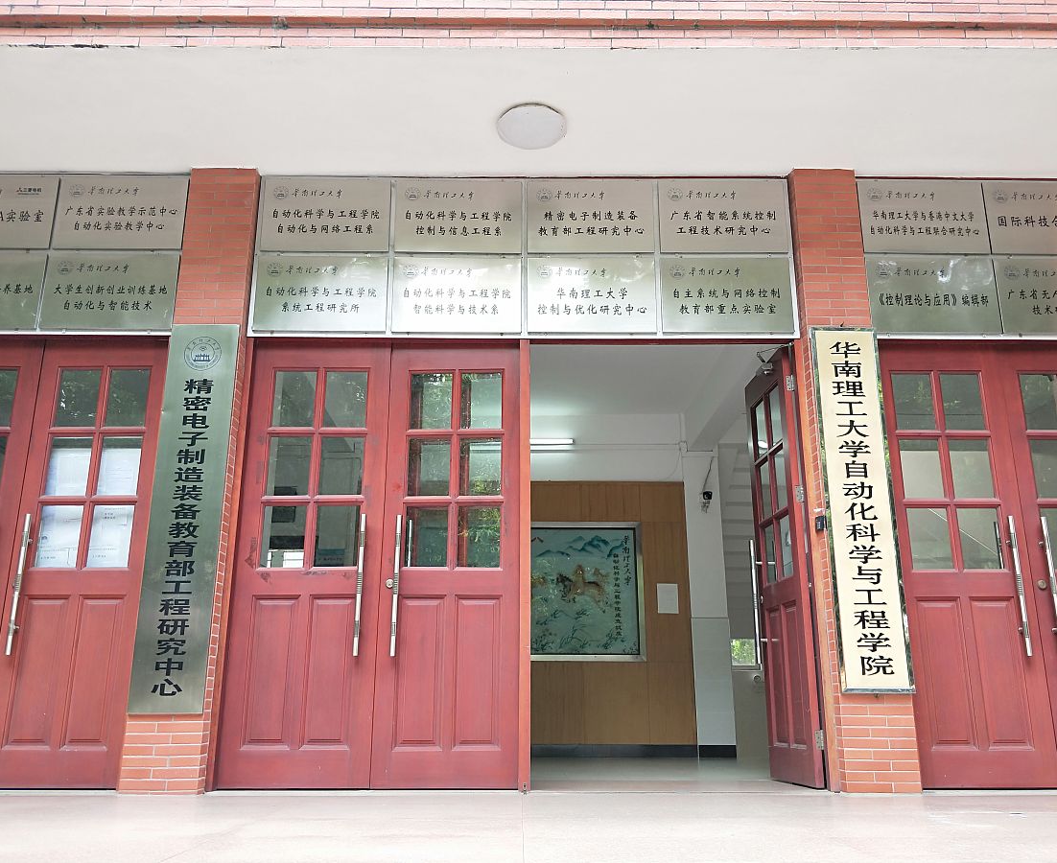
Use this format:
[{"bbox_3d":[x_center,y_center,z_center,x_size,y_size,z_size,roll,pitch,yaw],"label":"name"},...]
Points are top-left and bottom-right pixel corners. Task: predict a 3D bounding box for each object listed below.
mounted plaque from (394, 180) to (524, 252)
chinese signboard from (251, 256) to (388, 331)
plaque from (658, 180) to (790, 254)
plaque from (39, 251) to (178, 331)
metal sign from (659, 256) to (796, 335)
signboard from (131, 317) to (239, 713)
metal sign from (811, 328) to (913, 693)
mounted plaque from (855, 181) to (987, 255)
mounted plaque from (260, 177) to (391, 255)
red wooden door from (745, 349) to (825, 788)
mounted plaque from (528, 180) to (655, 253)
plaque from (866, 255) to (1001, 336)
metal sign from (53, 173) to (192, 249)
[{"bbox_3d":[-0.437,-1.335,5.193,0.790,0.493,0.025,0,-15,-1],"label":"mounted plaque"},{"bbox_3d":[-1.258,-0.836,5.055,0.790,0.493,0.025,0,-15,-1],"label":"chinese signboard"},{"bbox_3d":[1.235,-1.357,5.267,0.817,0.518,0.030,0,-15,0],"label":"plaque"},{"bbox_3d":[-2.530,-0.846,5.043,0.790,0.493,0.025,0,-15,-1],"label":"plaque"},{"bbox_3d":[1.215,-0.829,5.080,0.790,0.493,0.025,0,-15,-1],"label":"metal sign"},{"bbox_3d":[-1.905,0.430,4.654,0.396,2.184,0.030,0,-15,0],"label":"signboard"},{"bbox_3d":[1.860,0.394,4.686,0.378,2.059,0.050,0,-15,0],"label":"metal sign"},{"bbox_3d":[2.480,-1.335,5.224,0.790,0.493,0.025,0,-15,-1],"label":"mounted plaque"},{"bbox_3d":[-1.276,-1.359,5.245,0.813,0.519,0.030,0,-15,0],"label":"mounted plaque"},{"bbox_3d":[1.571,0.817,5.179,0.050,2.547,0.780,0,-15,-1],"label":"red wooden door"},{"bbox_3d":[0.390,-1.340,5.203,0.790,0.493,0.025,0,-15,-1],"label":"mounted plaque"},{"bbox_3d":[2.478,-0.827,5.093,0.790,0.493,0.025,0,-15,-1],"label":"plaque"},{"bbox_3d":[-2.558,-1.372,5.238,0.814,0.519,0.030,0,-15,0],"label":"metal sign"}]

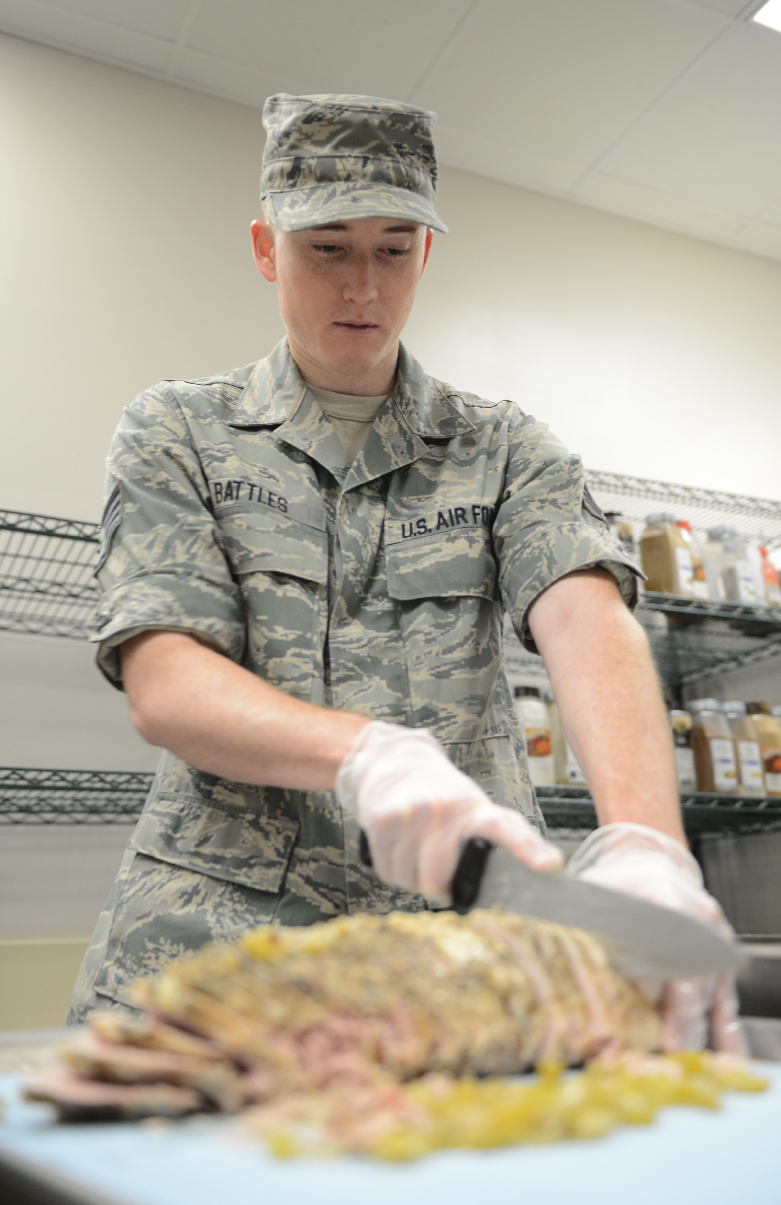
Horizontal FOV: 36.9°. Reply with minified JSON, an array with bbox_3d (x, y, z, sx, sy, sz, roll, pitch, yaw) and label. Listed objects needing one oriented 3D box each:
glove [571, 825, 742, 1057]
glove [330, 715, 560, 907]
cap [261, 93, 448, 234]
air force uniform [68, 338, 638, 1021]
[{"bbox_3d":[0.210,0.266,0.930,0.115,0.185,0.130,13,-23,-39],"label":"glove"},{"bbox_3d":[0.045,0.174,0.930,0.195,0.120,0.115,29,-2,13],"label":"glove"},{"bbox_3d":[-0.036,-0.423,1.116,0.173,0.118,0.250,-1,26,-12],"label":"cap"},{"bbox_3d":[-0.040,0.080,1.200,0.530,0.710,0.330,0,-10,-12],"label":"air force uniform"}]

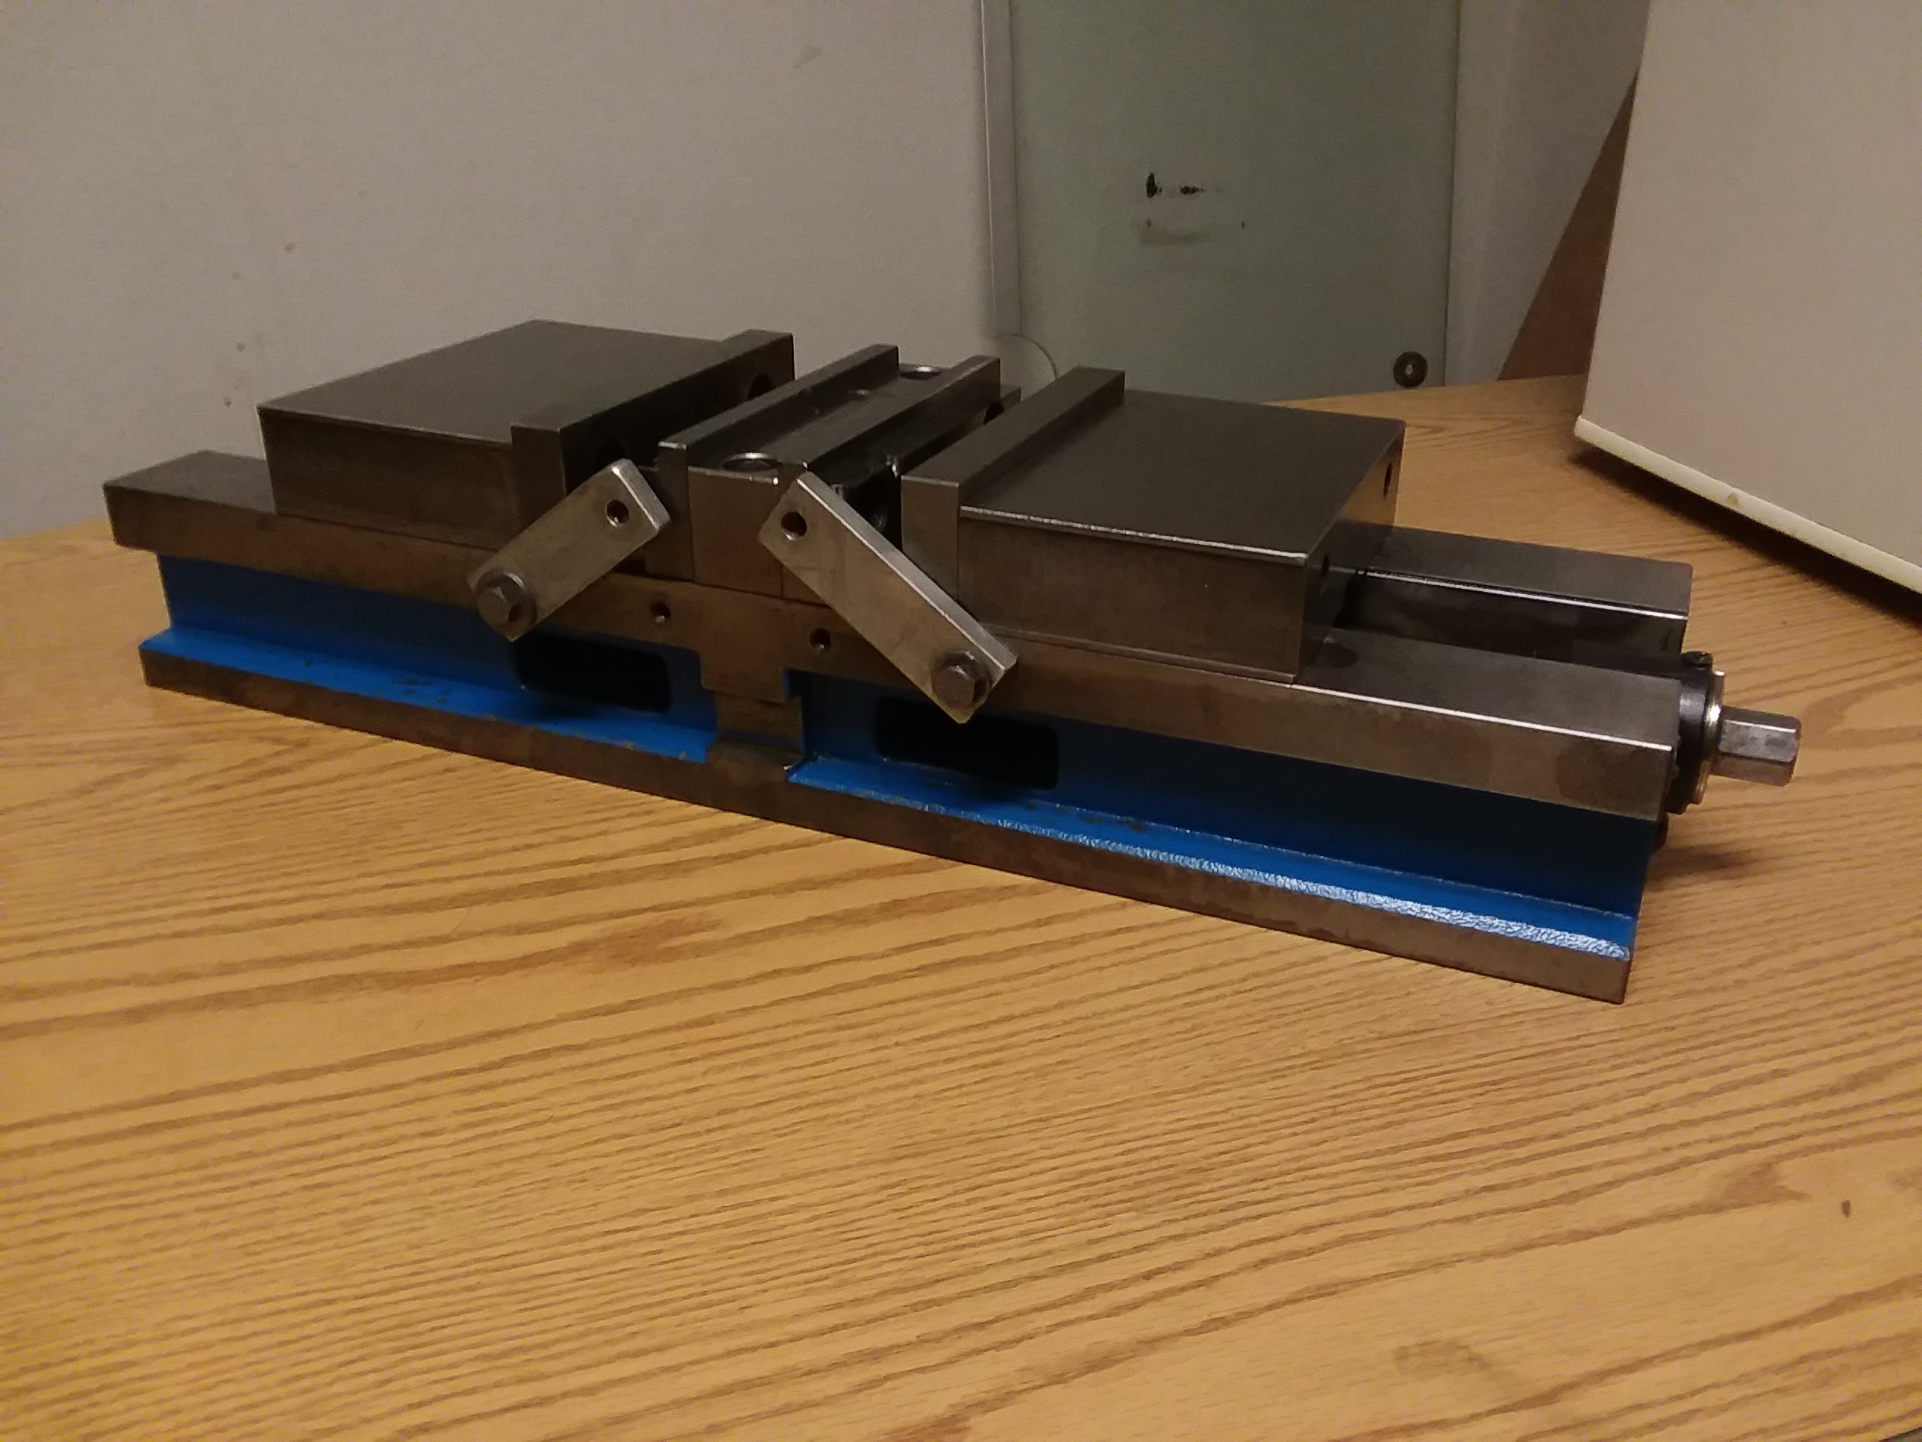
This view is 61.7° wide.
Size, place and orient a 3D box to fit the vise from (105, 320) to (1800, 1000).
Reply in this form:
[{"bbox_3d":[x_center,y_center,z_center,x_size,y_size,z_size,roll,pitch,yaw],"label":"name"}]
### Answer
[{"bbox_3d":[-0.026,-0.048,0.557,0.572,0.121,0.169,11,27,21],"label":"vise"}]

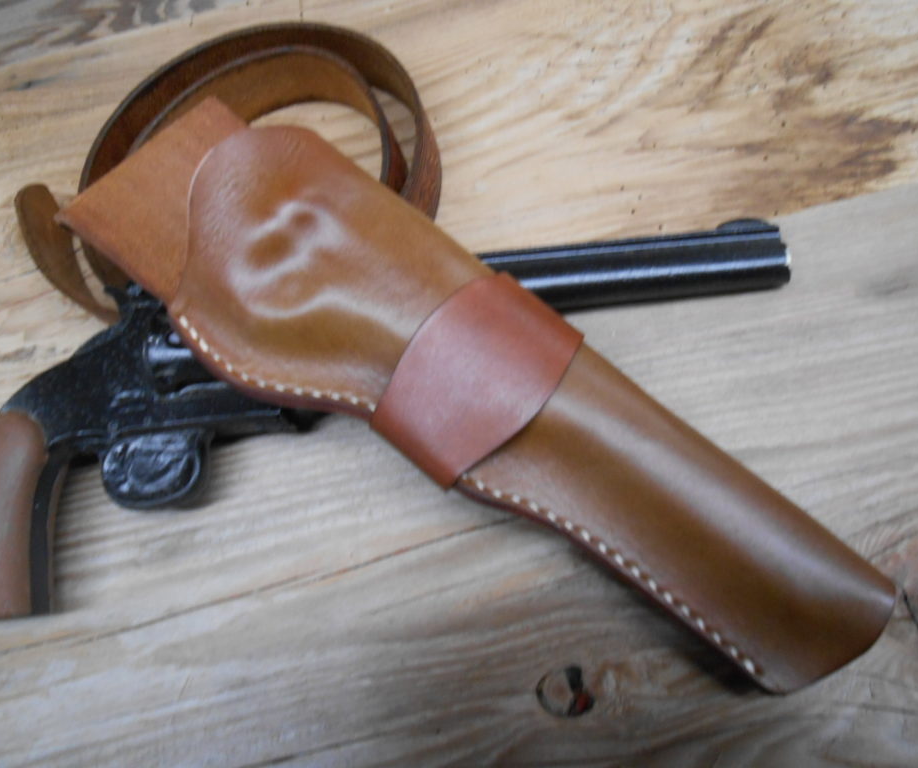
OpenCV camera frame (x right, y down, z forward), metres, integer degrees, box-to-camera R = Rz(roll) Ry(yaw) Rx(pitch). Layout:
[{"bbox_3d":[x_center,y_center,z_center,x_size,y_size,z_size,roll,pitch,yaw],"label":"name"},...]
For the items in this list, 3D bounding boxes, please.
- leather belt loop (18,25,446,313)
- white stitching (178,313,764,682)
[{"bbox_3d":[-0.092,-0.083,0.319,0.163,0.032,0.136,-18,63,-9],"label":"leather belt loop"},{"bbox_3d":[0.000,0.032,0.246,0.215,0.010,0.018,31,66,7],"label":"white stitching"}]

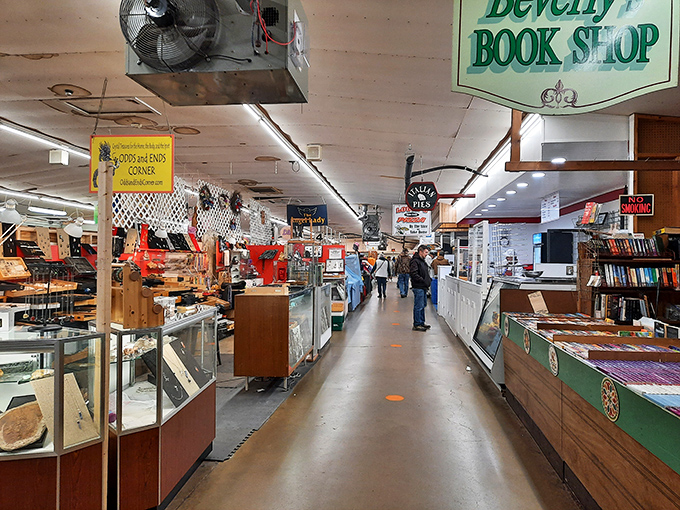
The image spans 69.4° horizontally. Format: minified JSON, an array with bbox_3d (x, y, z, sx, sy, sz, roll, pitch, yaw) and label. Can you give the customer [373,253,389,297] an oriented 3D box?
[{"bbox_3d":[1.470,0.755,17.850,0.520,1.600,0.320,0,0,7],"label":"customer"}]

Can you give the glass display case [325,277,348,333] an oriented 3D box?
[{"bbox_3d":[-0.110,1.010,10.950,0.550,1.040,1.100,0,0,7],"label":"glass display case"}]

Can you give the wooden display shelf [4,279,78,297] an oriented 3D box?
[{"bbox_3d":[-2.860,0.310,4.700,0.320,0.090,1.050,0,0,-2],"label":"wooden display shelf"}]

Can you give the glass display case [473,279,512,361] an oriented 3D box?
[{"bbox_3d":[2.180,0.920,6.000,0.950,1.210,1.450,0,0,7],"label":"glass display case"}]

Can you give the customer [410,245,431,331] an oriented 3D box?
[{"bbox_3d":[1.660,0.670,10.120,0.360,1.770,0.500,0,0,18],"label":"customer"}]

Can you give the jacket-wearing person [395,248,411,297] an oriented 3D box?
[{"bbox_3d":[2.280,0.660,17.800,0.550,1.790,0.340,0,0,7],"label":"jacket-wearing person"}]

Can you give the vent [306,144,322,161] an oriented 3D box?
[{"bbox_3d":[-0.410,-1.640,7.880,0.240,0.240,0.140,0,0,7],"label":"vent"}]

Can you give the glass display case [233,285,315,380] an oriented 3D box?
[{"bbox_3d":[-0.774,0.960,6.270,0.610,1.020,1.520,0,0,7],"label":"glass display case"}]

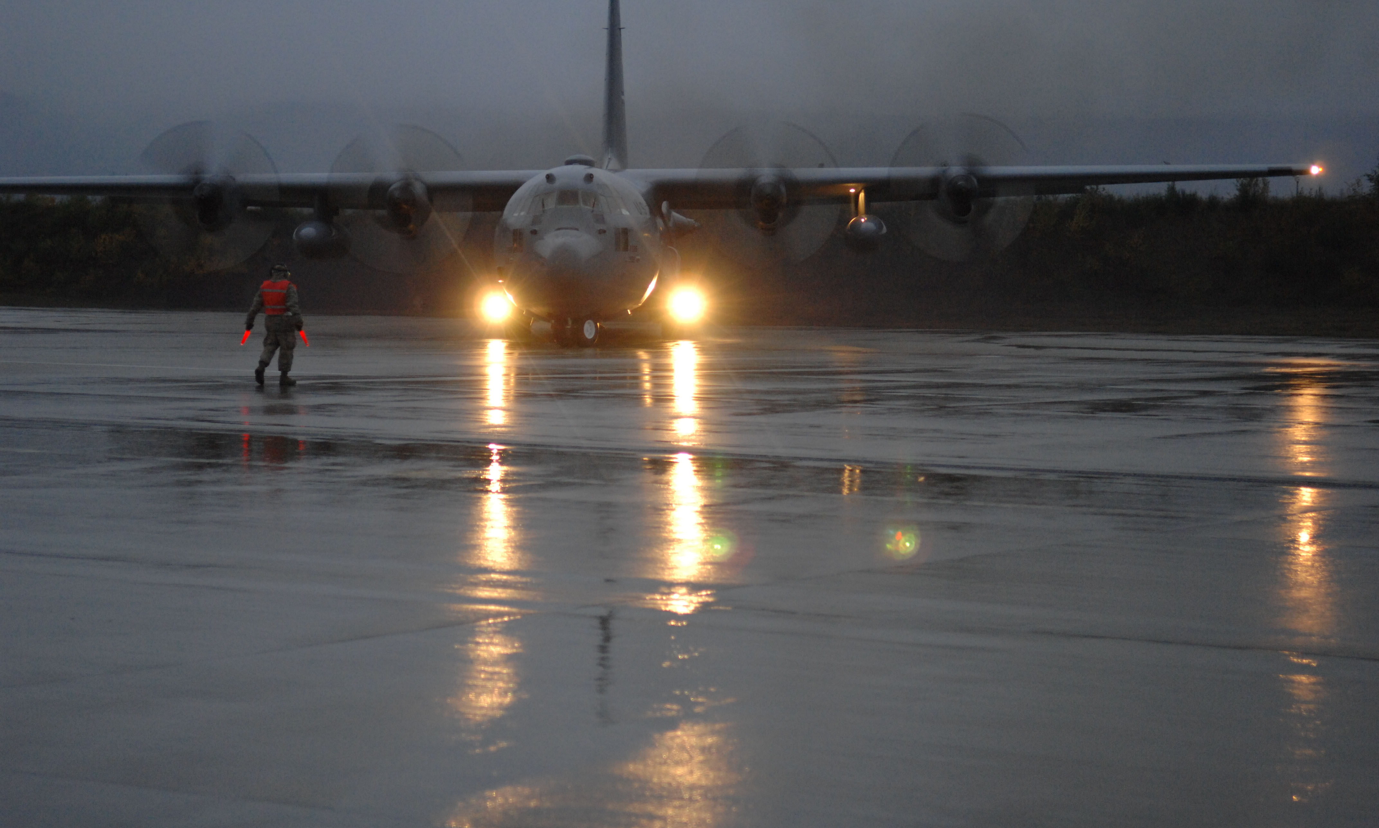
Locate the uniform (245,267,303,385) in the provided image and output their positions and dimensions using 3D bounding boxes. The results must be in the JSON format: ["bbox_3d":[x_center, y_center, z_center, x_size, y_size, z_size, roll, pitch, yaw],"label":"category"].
[{"bbox_3d":[-6.046,-1.284,45.700,0.790,1.770,0.520,1,2,21],"label":"uniform"}]

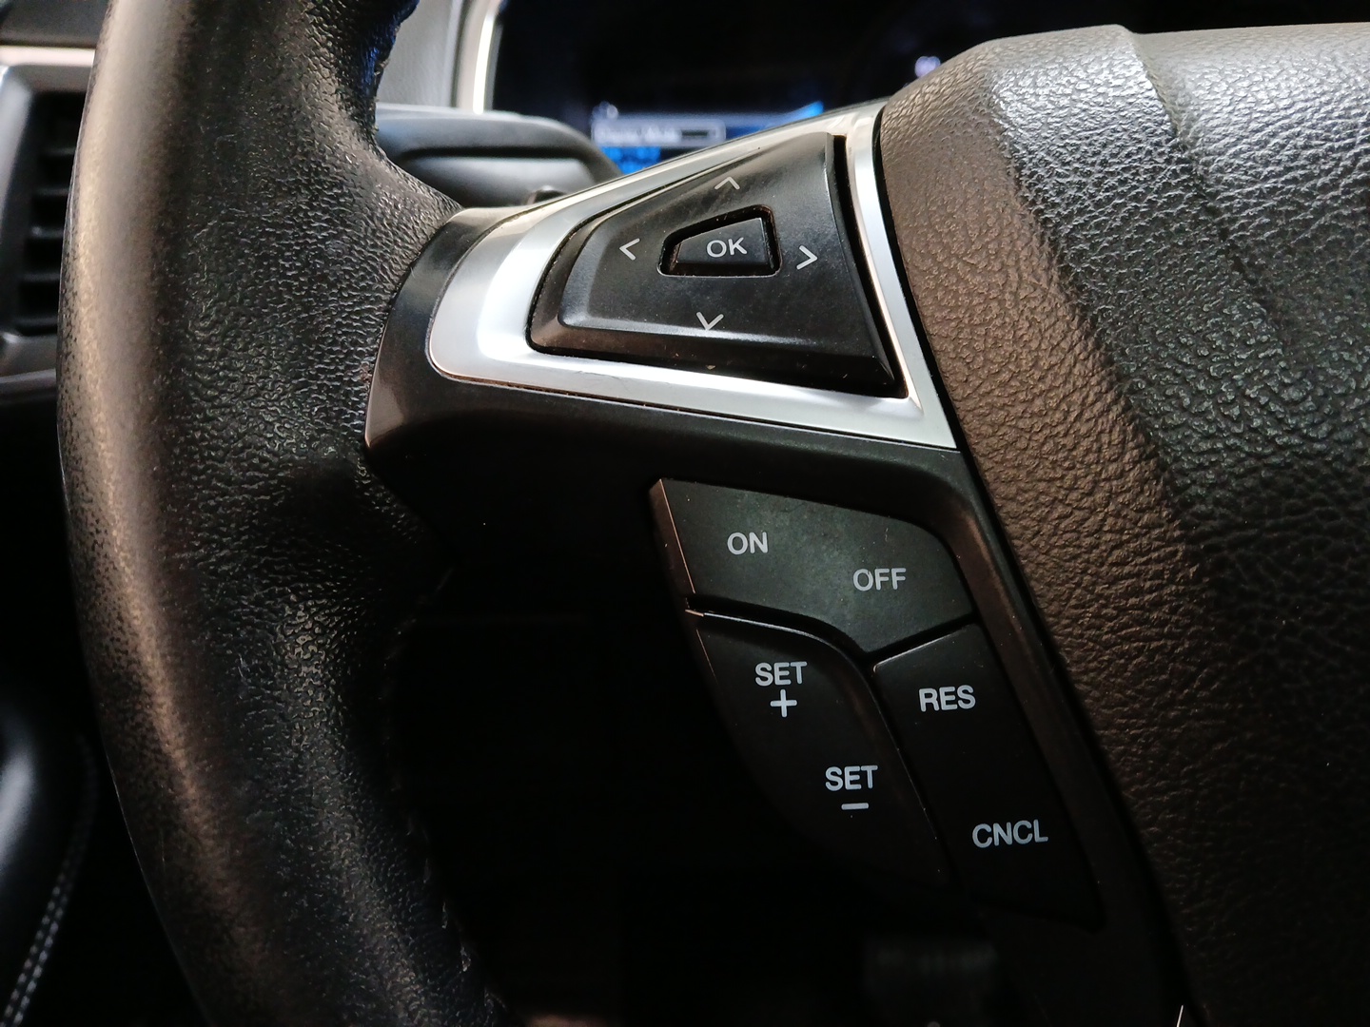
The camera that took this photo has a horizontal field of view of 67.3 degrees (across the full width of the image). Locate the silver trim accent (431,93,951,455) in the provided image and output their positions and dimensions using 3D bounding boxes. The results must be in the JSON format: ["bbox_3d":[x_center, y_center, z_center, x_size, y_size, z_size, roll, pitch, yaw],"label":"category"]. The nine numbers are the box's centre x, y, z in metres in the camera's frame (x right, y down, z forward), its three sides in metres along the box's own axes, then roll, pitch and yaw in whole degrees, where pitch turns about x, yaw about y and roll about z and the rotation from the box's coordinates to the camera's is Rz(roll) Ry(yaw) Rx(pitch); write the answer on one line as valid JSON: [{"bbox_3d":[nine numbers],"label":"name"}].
[{"bbox_3d":[-0.001,-0.033,0.145,0.069,0.056,0.015,-2,-20,1],"label":"silver trim accent"}]

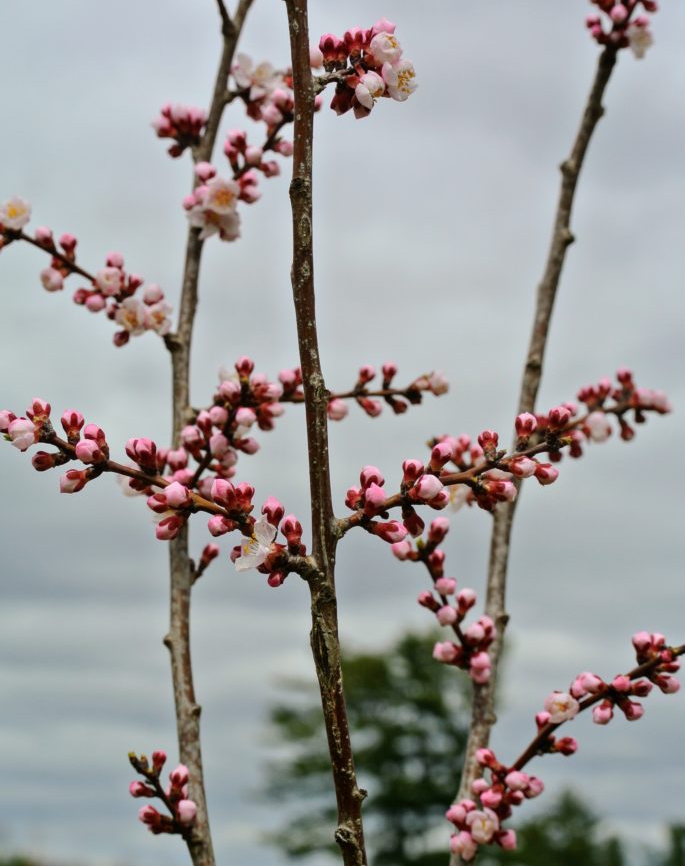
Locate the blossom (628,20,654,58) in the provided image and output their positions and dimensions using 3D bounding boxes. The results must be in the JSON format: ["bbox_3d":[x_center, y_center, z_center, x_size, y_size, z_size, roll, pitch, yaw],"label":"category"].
[{"bbox_3d":[0.168,-0.222,1.600,0.015,0.020,0.014,4,-10,-21],"label":"blossom"}]

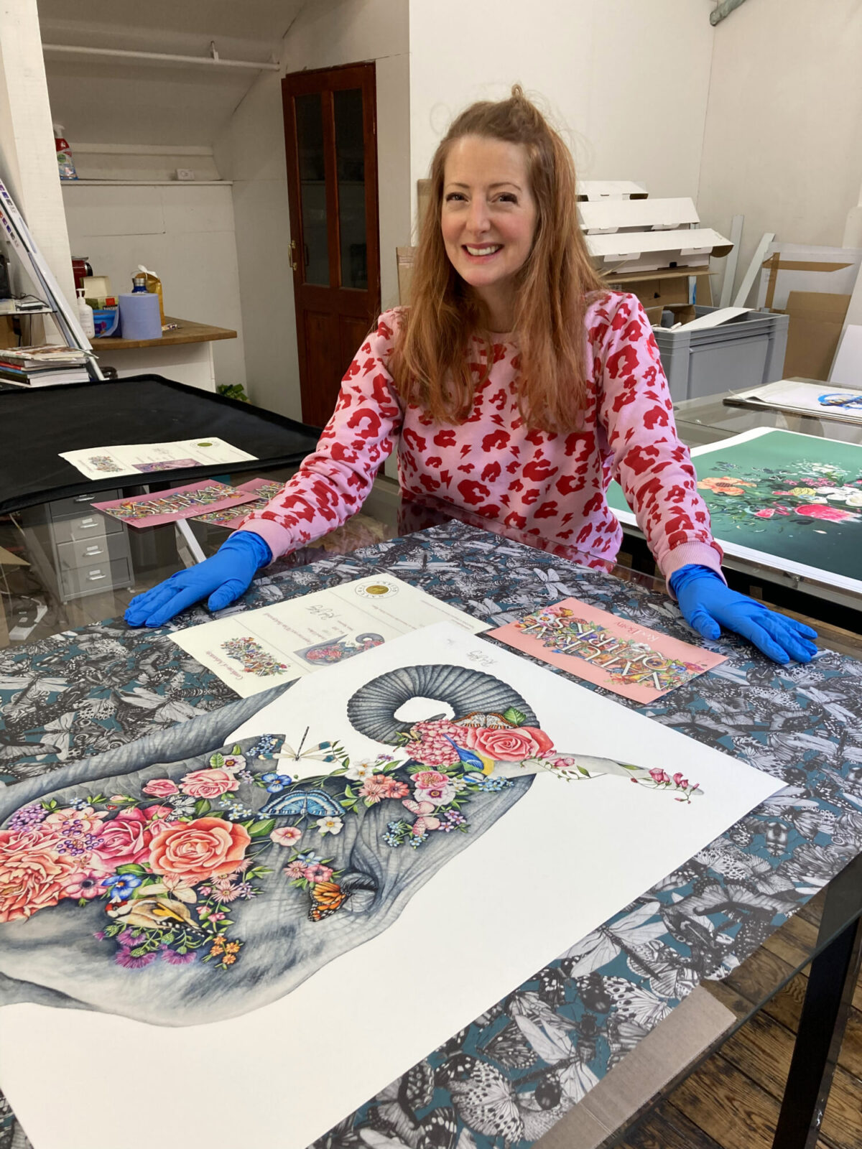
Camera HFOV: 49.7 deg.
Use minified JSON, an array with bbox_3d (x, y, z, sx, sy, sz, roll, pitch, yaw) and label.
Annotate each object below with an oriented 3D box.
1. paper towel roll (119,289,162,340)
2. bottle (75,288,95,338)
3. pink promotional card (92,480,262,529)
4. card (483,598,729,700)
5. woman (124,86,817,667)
[{"bbox_3d":[-1.252,-1.114,4.011,0.165,0.174,0.165,0,22,0],"label":"paper towel roll"},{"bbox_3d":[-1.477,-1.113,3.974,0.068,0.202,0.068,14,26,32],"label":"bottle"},{"bbox_3d":[-0.405,-0.117,1.485,0.210,0.002,0.149,-20,29,-40],"label":"pink promotional card"},{"bbox_3d":[0.187,0.076,1.002,0.148,0.002,0.211,-19,28,-38],"label":"card"},{"bbox_3d":[0.120,0.116,1.415,0.750,1.540,0.620,6,23,14],"label":"woman"}]

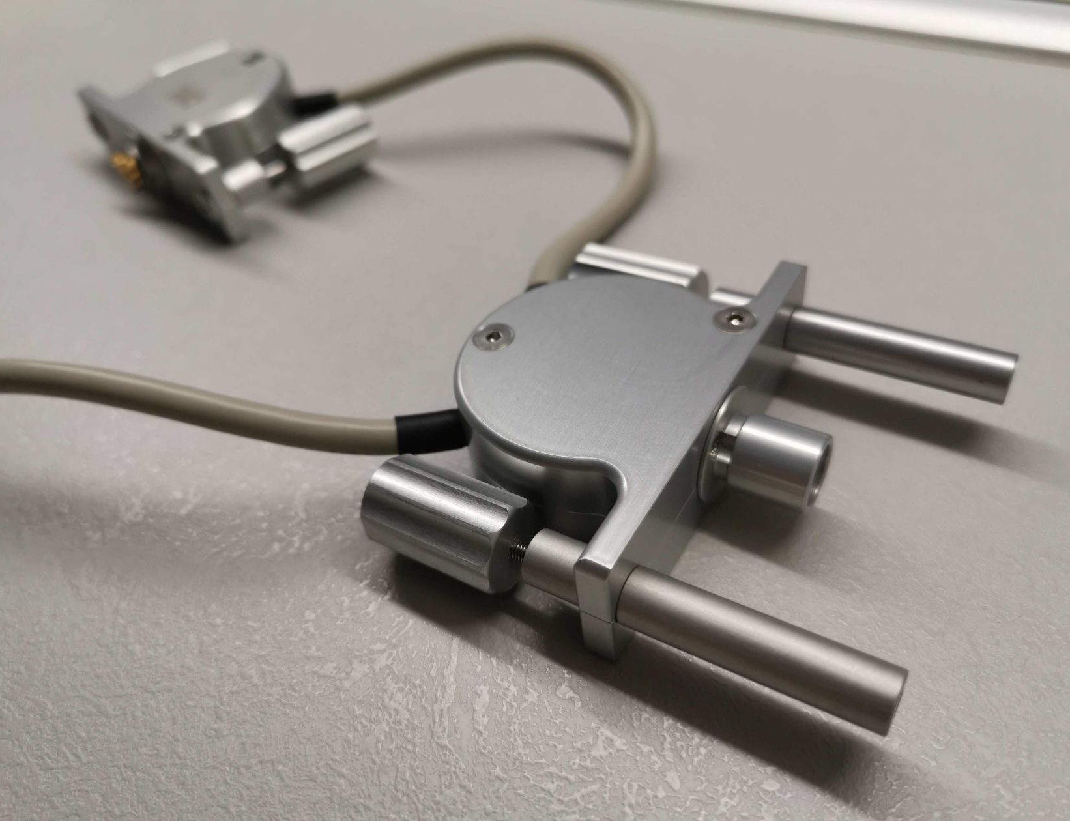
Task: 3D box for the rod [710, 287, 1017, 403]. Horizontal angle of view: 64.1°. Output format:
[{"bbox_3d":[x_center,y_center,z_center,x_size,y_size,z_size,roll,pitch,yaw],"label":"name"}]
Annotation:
[{"bbox_3d":[0.052,-0.011,0.141,0.048,0.008,0.008,18,47,27],"label":"rod"}]

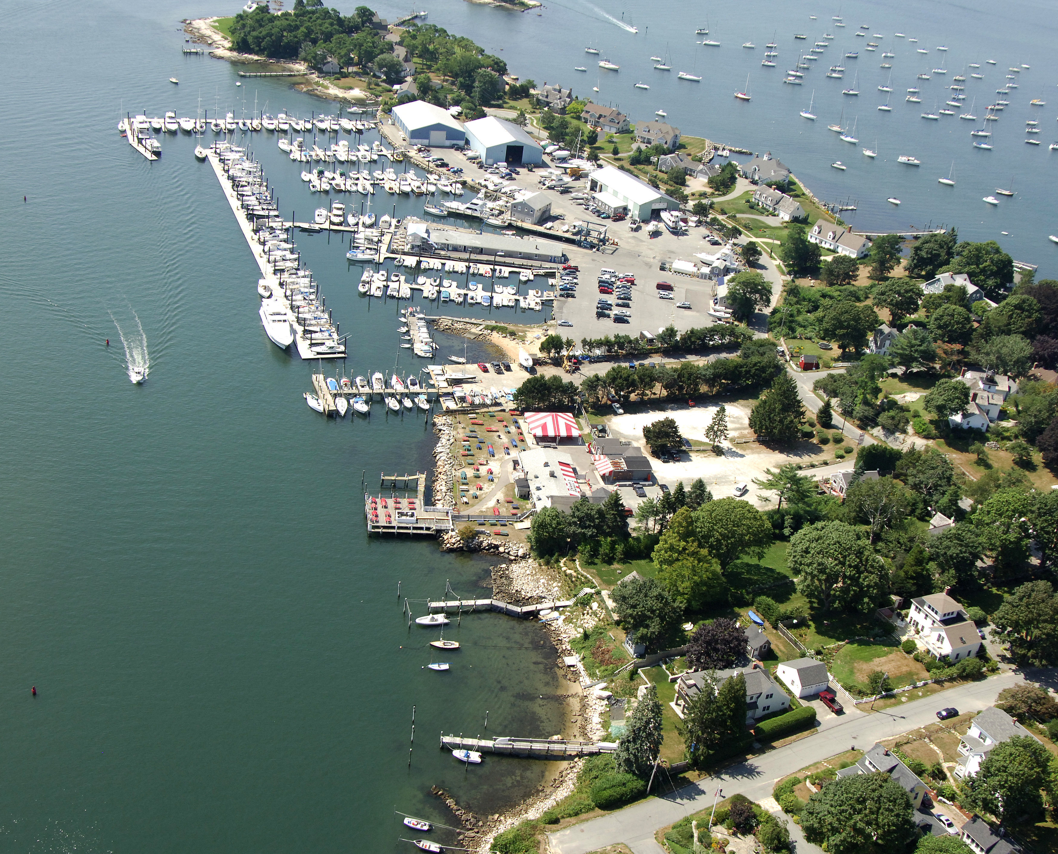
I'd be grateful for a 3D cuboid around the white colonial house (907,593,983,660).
[{"bbox_3d":[83.780,39.140,258.740,10.100,8.600,14.100,-7,30,-26],"label":"white colonial house"}]

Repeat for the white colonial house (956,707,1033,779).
[{"bbox_3d":[82.130,56.540,227.030,14.800,7.500,11.800,-7,30,-26],"label":"white colonial house"}]

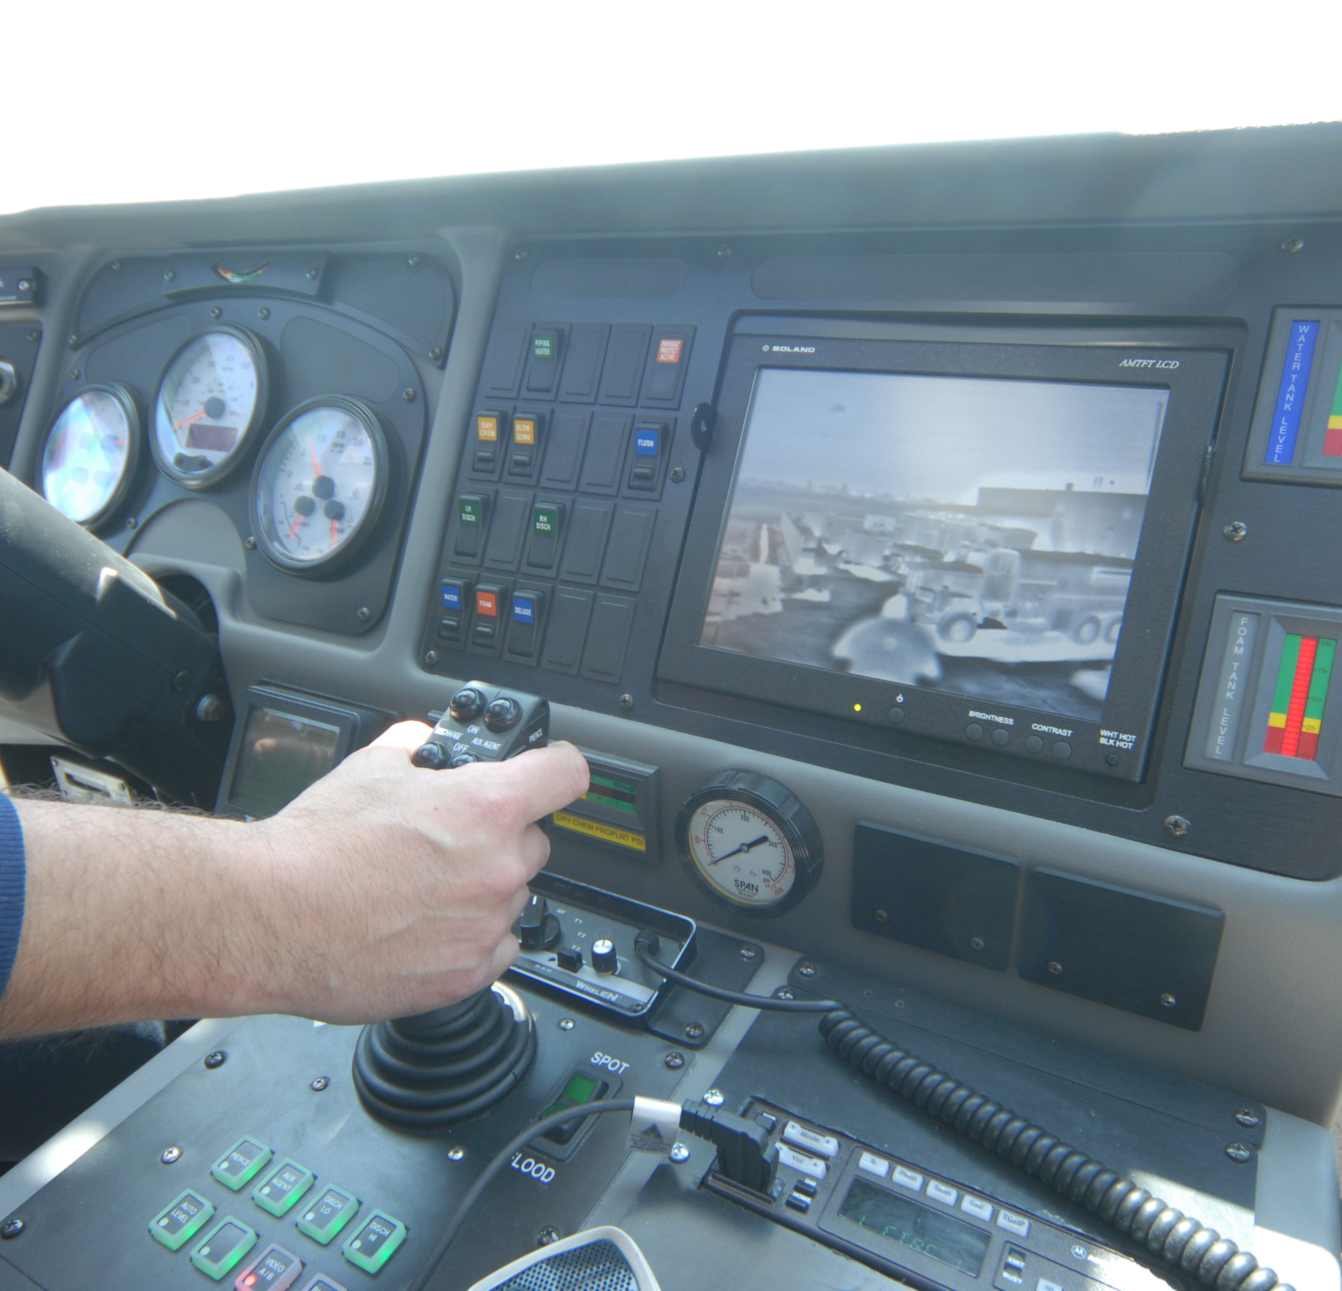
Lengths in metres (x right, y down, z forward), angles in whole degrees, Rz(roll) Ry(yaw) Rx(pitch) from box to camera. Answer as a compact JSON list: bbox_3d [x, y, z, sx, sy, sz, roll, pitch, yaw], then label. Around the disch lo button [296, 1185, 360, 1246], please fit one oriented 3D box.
[{"bbox_3d":[-0.146,0.241,0.411,0.018,0.006,0.021,12,30,28],"label":"disch lo button"}]

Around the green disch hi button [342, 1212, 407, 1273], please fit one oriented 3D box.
[{"bbox_3d":[-0.122,0.245,0.399,0.018,0.006,0.021,12,30,28],"label":"green disch hi button"}]

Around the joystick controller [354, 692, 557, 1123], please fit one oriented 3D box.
[{"bbox_3d":[-0.102,0.117,0.463,0.092,0.188,0.100,15,18,25],"label":"joystick controller"}]

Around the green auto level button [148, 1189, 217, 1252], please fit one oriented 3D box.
[{"bbox_3d":[-0.209,0.244,0.412,0.018,0.006,0.021,12,30,28],"label":"green auto level button"}]

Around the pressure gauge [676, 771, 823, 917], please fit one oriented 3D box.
[{"bbox_3d":[0.042,0.106,0.518,0.078,0.078,0.024,12,24,27],"label":"pressure gauge"}]

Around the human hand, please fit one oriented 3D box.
[{"bbox_3d":[-0.112,0.100,0.432,0.145,0.115,0.092,-2,26,2],"label":"human hand"}]

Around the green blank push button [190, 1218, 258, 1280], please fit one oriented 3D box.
[{"bbox_3d":[-0.185,0.248,0.400,0.018,0.006,0.021,12,30,28],"label":"green blank push button"}]

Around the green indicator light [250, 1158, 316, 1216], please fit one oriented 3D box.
[{"bbox_3d":[-0.170,0.236,0.423,0.018,0.006,0.021,12,30,28],"label":"green indicator light"}]

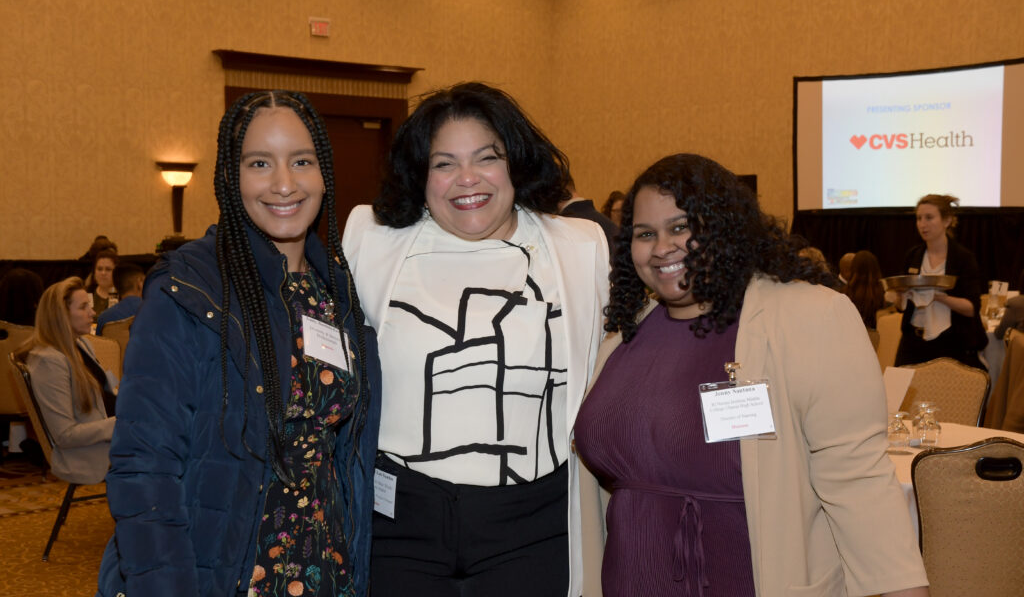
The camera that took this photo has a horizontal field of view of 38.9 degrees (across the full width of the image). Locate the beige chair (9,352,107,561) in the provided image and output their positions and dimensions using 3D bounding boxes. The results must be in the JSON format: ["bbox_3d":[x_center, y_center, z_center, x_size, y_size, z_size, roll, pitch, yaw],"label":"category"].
[{"bbox_3d":[-2.020,0.713,6.769,0.610,0.930,0.460,-1,3,-16],"label":"beige chair"}]

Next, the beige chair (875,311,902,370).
[{"bbox_3d":[2.750,0.513,10.443,0.460,0.930,0.600,0,3,-6],"label":"beige chair"}]

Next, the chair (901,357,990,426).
[{"bbox_3d":[1.750,0.742,6.240,0.460,0.930,0.600,2,4,33],"label":"chair"}]

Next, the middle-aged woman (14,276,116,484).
[{"bbox_3d":[-1.910,0.542,6.790,0.780,1.270,0.480,-1,3,-17],"label":"middle-aged woman"}]

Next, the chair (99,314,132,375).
[{"bbox_3d":[-2.420,0.562,9.545,0.460,0.930,0.600,0,3,-9],"label":"chair"}]

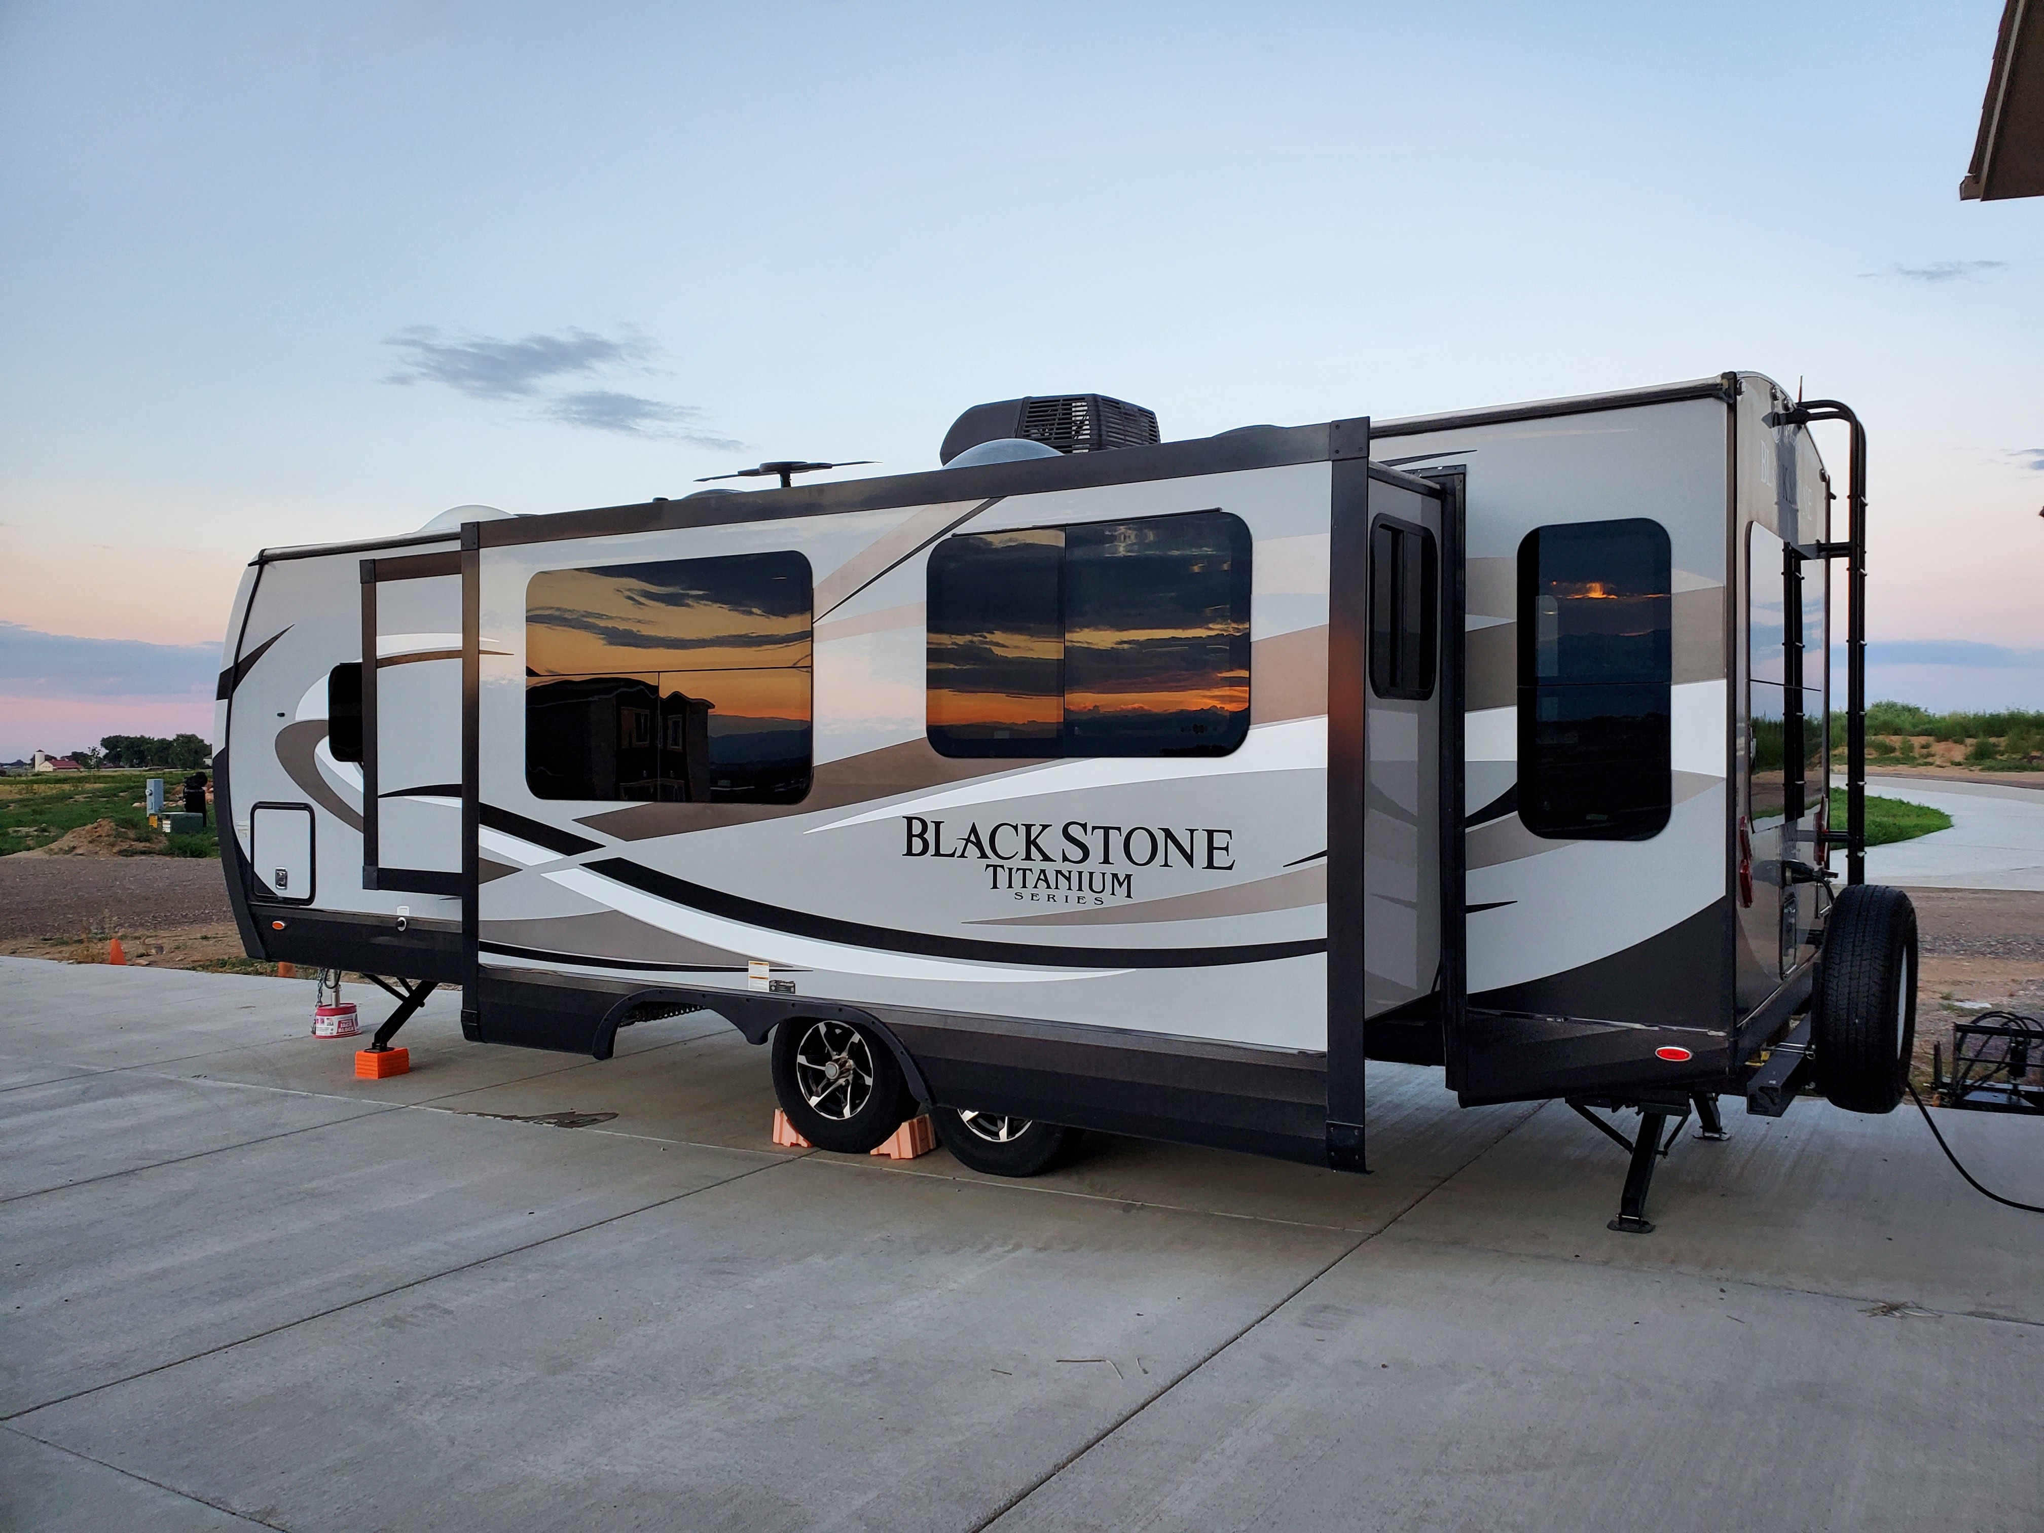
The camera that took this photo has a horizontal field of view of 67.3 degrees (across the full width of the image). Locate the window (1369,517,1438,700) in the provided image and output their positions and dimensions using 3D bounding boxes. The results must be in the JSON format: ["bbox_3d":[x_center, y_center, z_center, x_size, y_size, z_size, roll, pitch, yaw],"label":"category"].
[{"bbox_3d":[1.230,-0.502,4.957,0.050,0.580,0.642,0,1,33],"label":"window"}]

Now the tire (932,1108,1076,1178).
[{"bbox_3d":[-0.032,1.326,6.468,0.750,0.750,0.225,0,1,33],"label":"tire"}]

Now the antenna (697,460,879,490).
[{"bbox_3d":[-1.281,-1.557,8.298,1.100,0.270,0.350,0,1,33],"label":"antenna"}]

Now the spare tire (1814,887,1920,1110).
[{"bbox_3d":[2.734,0.753,4.973,0.235,0.750,0.750,0,1,33],"label":"spare tire"}]

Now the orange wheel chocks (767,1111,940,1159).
[{"bbox_3d":[-0.744,1.612,6.816,0.741,0.150,0.190,-2,0,32],"label":"orange wheel chocks"}]

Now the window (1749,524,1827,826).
[{"bbox_3d":[2.872,-0.302,5.802,0.050,1.035,1.900,0,1,33],"label":"window"}]

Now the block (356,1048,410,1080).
[{"bbox_3d":[-3.828,1.785,9.200,0.216,0.155,0.216,0,1,33],"label":"block"}]

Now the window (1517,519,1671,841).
[{"bbox_3d":[1.876,-0.276,5.041,0.486,1.043,0.050,0,1,33],"label":"window"}]

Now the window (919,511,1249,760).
[{"bbox_3d":[0.195,-0.430,5.239,1.283,0.803,0.050,0,1,33],"label":"window"}]

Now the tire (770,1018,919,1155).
[{"bbox_3d":[-0.768,1.343,6.944,0.750,0.750,0.225,0,1,33],"label":"tire"}]

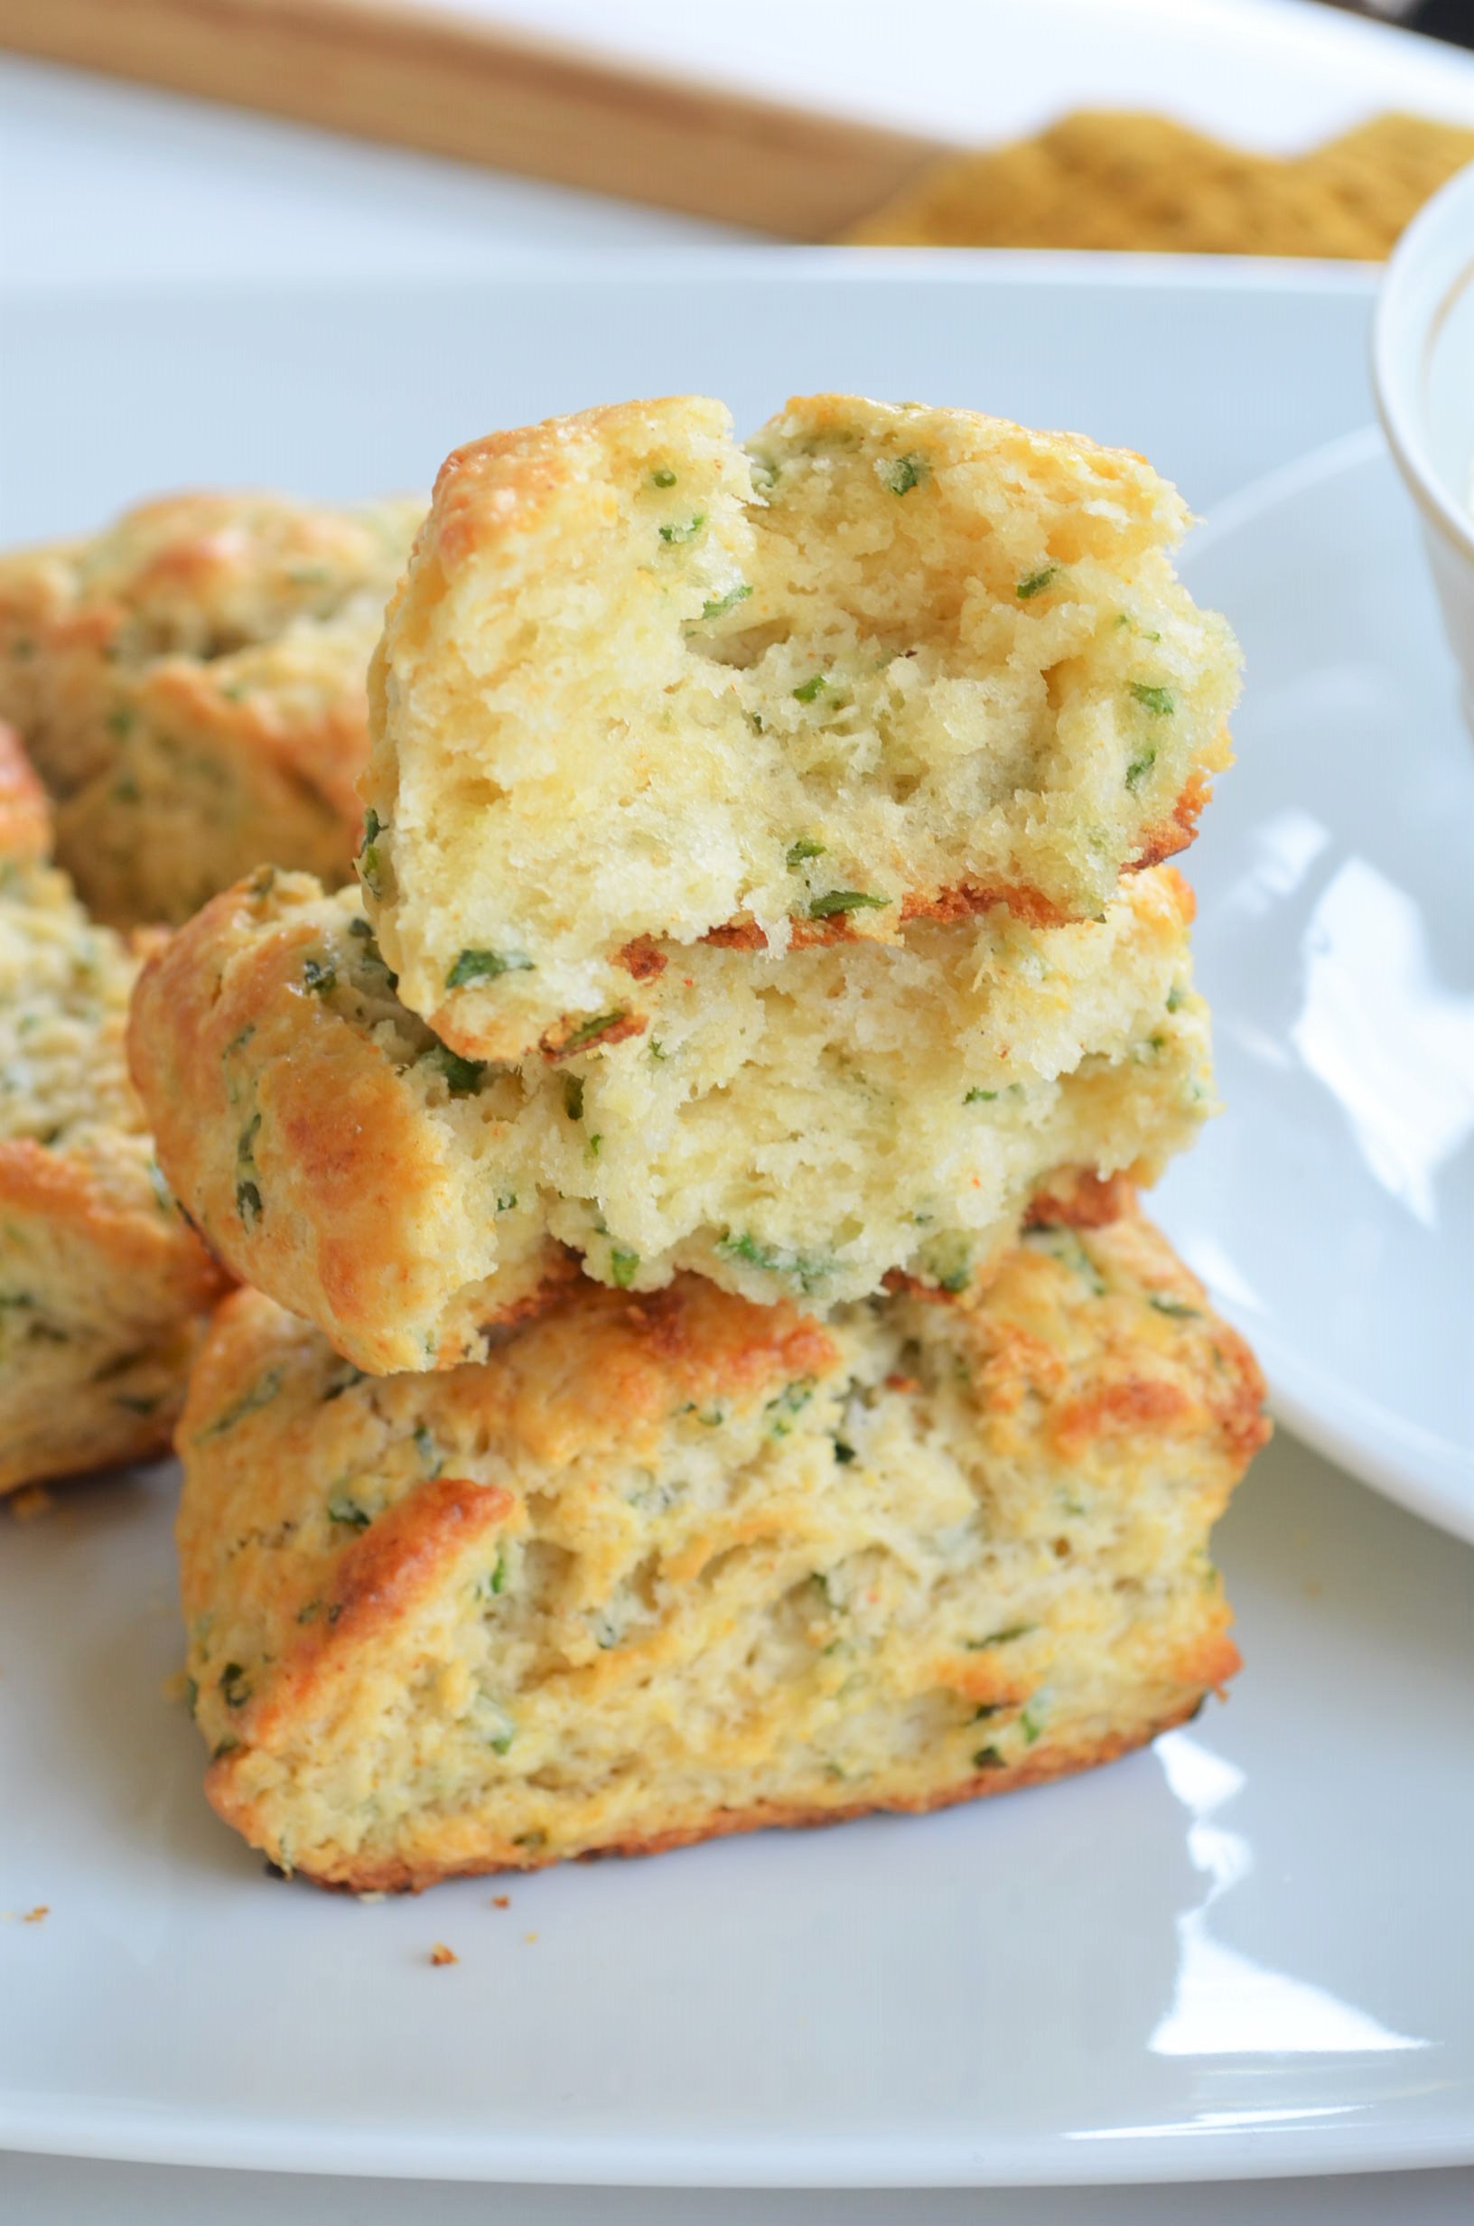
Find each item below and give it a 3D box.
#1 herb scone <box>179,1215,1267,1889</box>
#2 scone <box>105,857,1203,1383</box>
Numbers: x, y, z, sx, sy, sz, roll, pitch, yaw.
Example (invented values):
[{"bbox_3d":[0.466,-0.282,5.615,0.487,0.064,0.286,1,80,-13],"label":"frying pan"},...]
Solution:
[{"bbox_3d":[-0.002,0.028,0.424,0.077,0.040,0.050,-9,34,-13],"label":"herb scone"},{"bbox_3d":[-0.005,-0.002,0.403,0.078,0.034,0.036,-11,34,-16],"label":"scone"}]

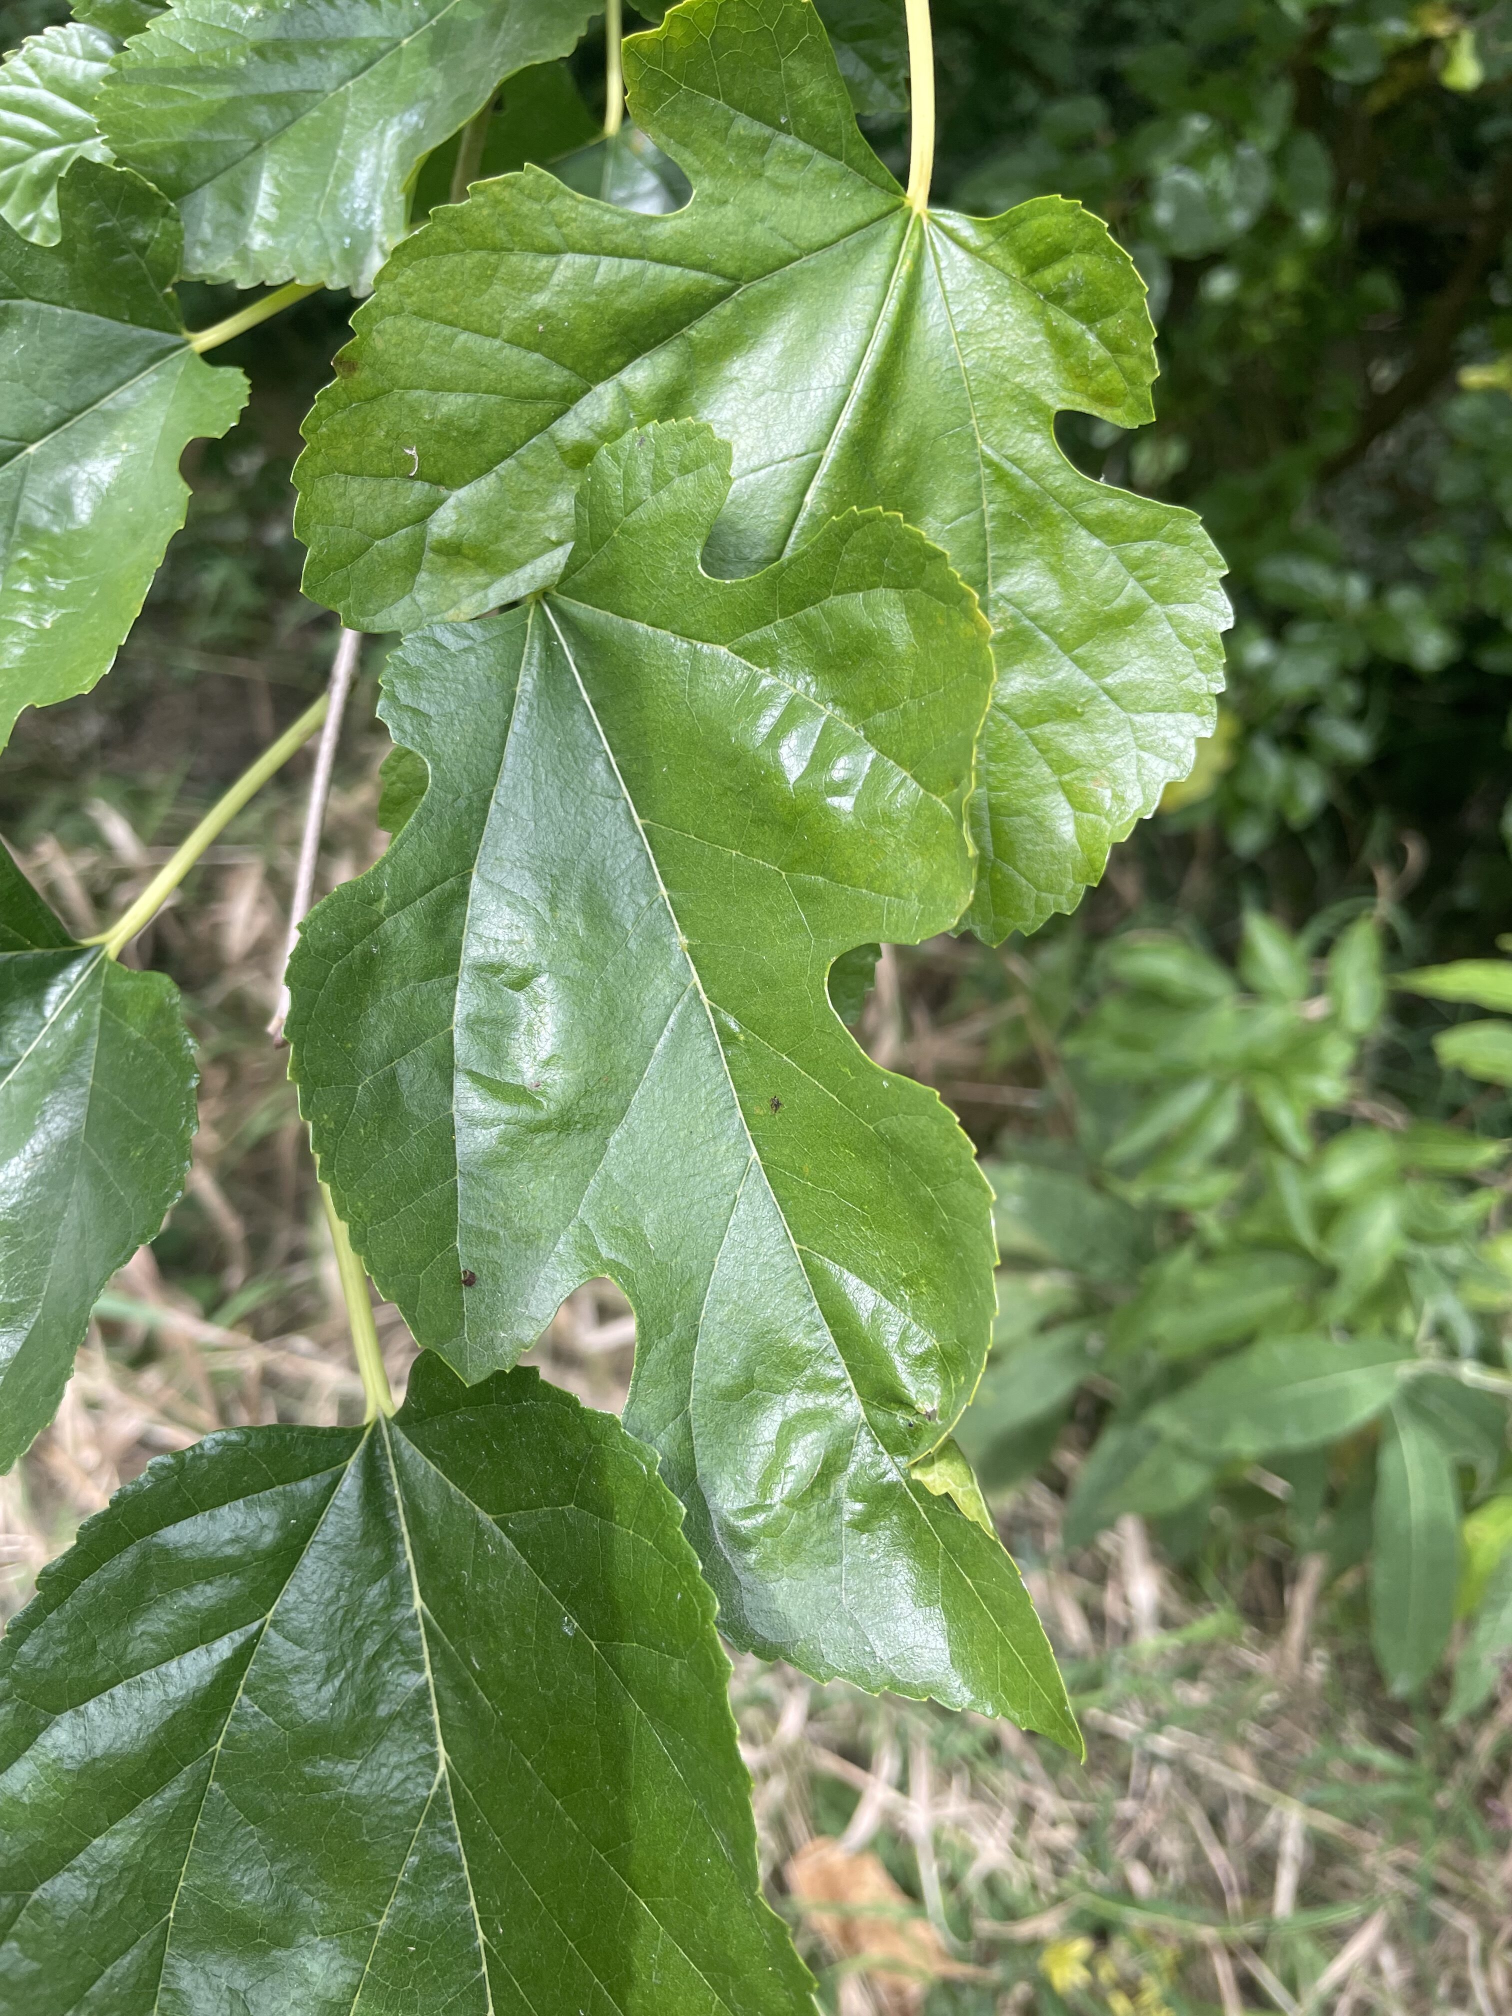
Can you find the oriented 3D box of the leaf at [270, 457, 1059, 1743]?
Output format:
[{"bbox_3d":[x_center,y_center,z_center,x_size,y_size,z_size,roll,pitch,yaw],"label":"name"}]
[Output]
[{"bbox_3d":[-0.006,0.004,0.194,0.109,0.036,0.184,-23,71,6],"label":"leaf"}]

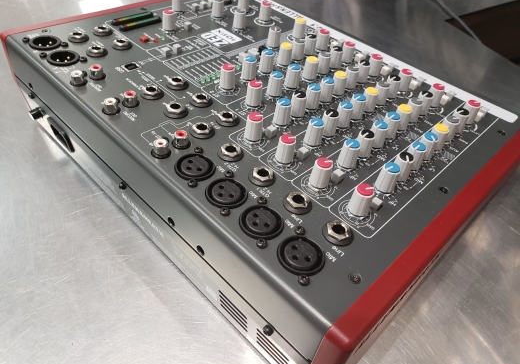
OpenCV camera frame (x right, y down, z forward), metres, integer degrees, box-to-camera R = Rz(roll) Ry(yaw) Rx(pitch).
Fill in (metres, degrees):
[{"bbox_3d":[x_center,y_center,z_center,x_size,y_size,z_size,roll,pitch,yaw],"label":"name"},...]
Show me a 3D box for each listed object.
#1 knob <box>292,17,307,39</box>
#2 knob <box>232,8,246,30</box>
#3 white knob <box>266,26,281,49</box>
[{"bbox_3d":[0.035,-0.137,0.349,0.010,0.014,0.010,-6,46,-15],"label":"knob"},{"bbox_3d":[-0.018,-0.140,0.336,0.011,0.014,0.011,4,44,-4],"label":"knob"},{"bbox_3d":[0.011,-0.117,0.316,0.011,0.014,0.011,3,44,-4],"label":"white knob"}]

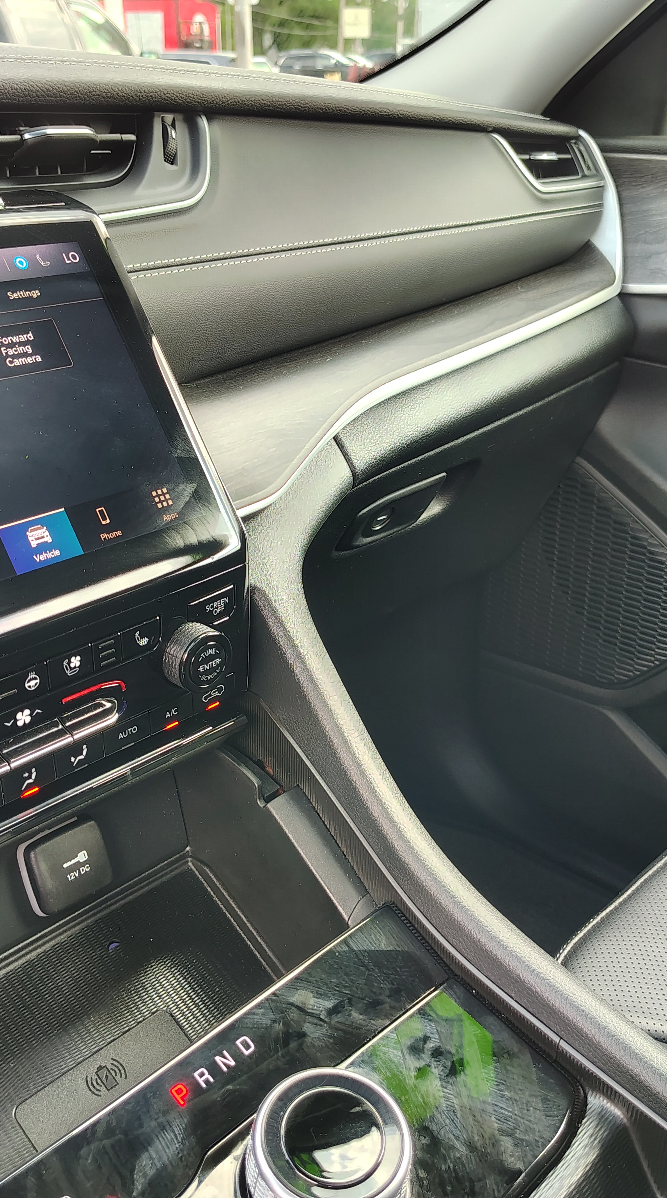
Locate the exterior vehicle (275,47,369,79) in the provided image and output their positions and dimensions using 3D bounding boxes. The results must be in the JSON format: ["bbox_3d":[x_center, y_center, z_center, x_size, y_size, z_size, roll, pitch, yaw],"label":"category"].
[{"bbox_3d":[-0.027,-22.563,47.404,4.800,1.780,1.950,14,29,25],"label":"exterior vehicle"}]

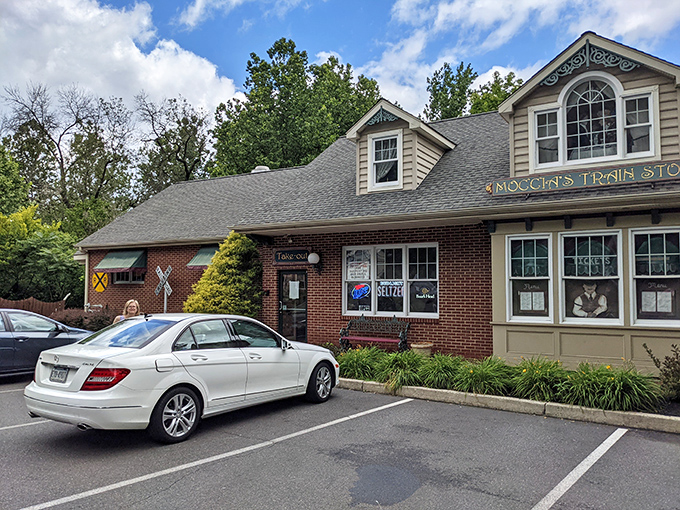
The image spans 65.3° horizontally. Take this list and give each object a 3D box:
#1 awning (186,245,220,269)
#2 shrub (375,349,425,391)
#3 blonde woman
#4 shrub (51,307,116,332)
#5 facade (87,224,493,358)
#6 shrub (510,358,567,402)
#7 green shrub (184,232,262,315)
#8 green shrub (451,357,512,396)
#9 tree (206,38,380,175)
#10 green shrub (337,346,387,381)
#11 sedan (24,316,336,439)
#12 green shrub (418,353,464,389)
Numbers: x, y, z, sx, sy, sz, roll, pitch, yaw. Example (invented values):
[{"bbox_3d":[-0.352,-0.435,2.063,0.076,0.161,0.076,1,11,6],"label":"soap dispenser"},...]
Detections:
[{"bbox_3d":[-3.514,0.062,15.334,1.980,0.700,0.540,-2,-4,32],"label":"awning"},{"bbox_3d":[1.056,2.022,9.442,0.874,0.586,0.850,1,-4,0],"label":"shrub"},{"bbox_3d":[-3.305,1.502,8.243,0.470,1.615,0.300,2,-4,-21],"label":"blonde woman"},{"bbox_3d":[-8.458,2.197,17.343,2.200,1.090,1.700,-2,-4,32],"label":"shrub"},{"bbox_3d":[-2.925,1.062,15.089,14.600,3.020,0.450,-2,-4,32],"label":"facade"},{"bbox_3d":[3.043,1.856,8.063,0.850,0.540,0.800,-2,-4,32],"label":"shrub"},{"bbox_3d":[-2.979,0.950,13.387,2.150,3.060,2.150,-2,-4,32],"label":"green shrub"},{"bbox_3d":[2.356,2.000,8.807,0.951,0.565,0.850,-2,-5,32],"label":"green shrub"},{"bbox_3d":[-2.470,-4.047,28.717,9.200,15.577,8.800,-2,-5,32],"label":"tree"},{"bbox_3d":[0.421,2.049,9.986,0.915,0.598,0.800,-2,-5,32],"label":"green shrub"},{"bbox_3d":[-1.823,1.536,7.659,1.780,1.447,4.600,-2,-5,35],"label":"sedan"},{"bbox_3d":[1.759,2.013,9.215,0.772,0.585,0.750,1,-4,0],"label":"green shrub"}]

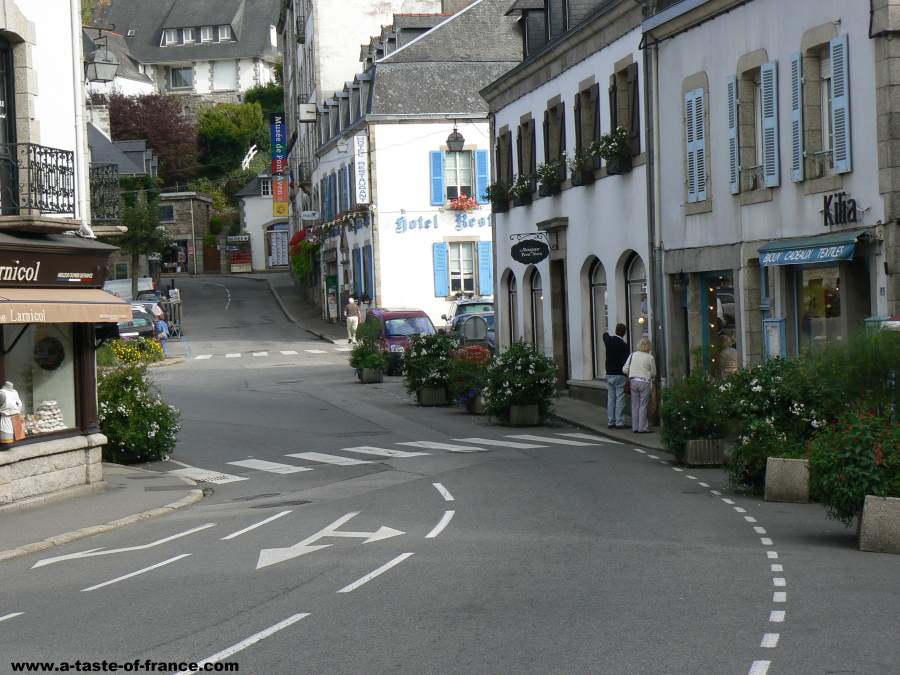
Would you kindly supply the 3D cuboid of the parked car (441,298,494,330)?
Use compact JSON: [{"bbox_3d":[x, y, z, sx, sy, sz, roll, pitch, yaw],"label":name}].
[{"bbox_3d":[0.907,-0.372,66.500,1.770,1.660,4.300,-2,1,-5],"label":"parked car"}]

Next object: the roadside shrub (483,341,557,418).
[{"bbox_3d":[1.326,0.802,39.200,1.420,1.480,1.350,-2,1,0],"label":"roadside shrub"}]

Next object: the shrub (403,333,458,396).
[{"bbox_3d":[-0.441,0.589,46.500,1.250,1.380,1.200,-2,1,0],"label":"shrub"}]

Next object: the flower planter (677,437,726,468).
[{"bbox_3d":[3.573,1.635,28.950,0.580,0.380,0.600,-2,1,3],"label":"flower planter"}]

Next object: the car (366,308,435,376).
[{"bbox_3d":[-1.390,0.040,59.600,1.680,1.800,4.050,-2,3,-10],"label":"car"}]

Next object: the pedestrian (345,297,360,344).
[{"bbox_3d":[-3.679,-0.615,77.500,0.520,1.720,0.350,-2,1,-3],"label":"pedestrian"}]

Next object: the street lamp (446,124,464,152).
[{"bbox_3d":[0.173,-6.233,64.500,0.540,0.830,0.540,-2,1,0],"label":"street lamp"}]

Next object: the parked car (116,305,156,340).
[{"bbox_3d":[-10.906,-0.341,70.000,1.730,1.500,4.100,-2,3,-10],"label":"parked car"}]

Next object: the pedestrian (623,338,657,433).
[{"bbox_3d":[3.246,0.826,35.000,0.570,1.600,0.360,-2,1,13],"label":"pedestrian"}]

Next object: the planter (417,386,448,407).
[{"bbox_3d":[-0.375,1.264,44.000,0.700,0.460,0.700,-2,1,3],"label":"planter"}]

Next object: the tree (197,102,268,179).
[{"bbox_3d":[-15.884,-14.387,150.000,5.200,5.500,5.000,-2,1,0],"label":"tree"}]

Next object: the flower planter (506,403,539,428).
[{"bbox_3d":[1.407,1.445,38.800,0.720,0.460,0.700,-2,1,6],"label":"flower planter"}]

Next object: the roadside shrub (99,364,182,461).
[{"bbox_3d":[-4.992,1.218,32.500,1.480,1.580,1.400,-2,1,0],"label":"roadside shrub"}]

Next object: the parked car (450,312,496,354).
[{"bbox_3d":[0.837,0.043,58.300,1.700,1.470,3.950,-2,1,-5],"label":"parked car"}]

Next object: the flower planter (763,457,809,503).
[{"bbox_3d":[4.021,1.693,24.400,0.550,0.510,0.650,-2,1,14],"label":"flower planter"}]

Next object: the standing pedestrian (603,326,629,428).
[{"bbox_3d":[2.837,0.656,35.000,0.500,1.790,0.360,-2,1,14],"label":"standing pedestrian"}]

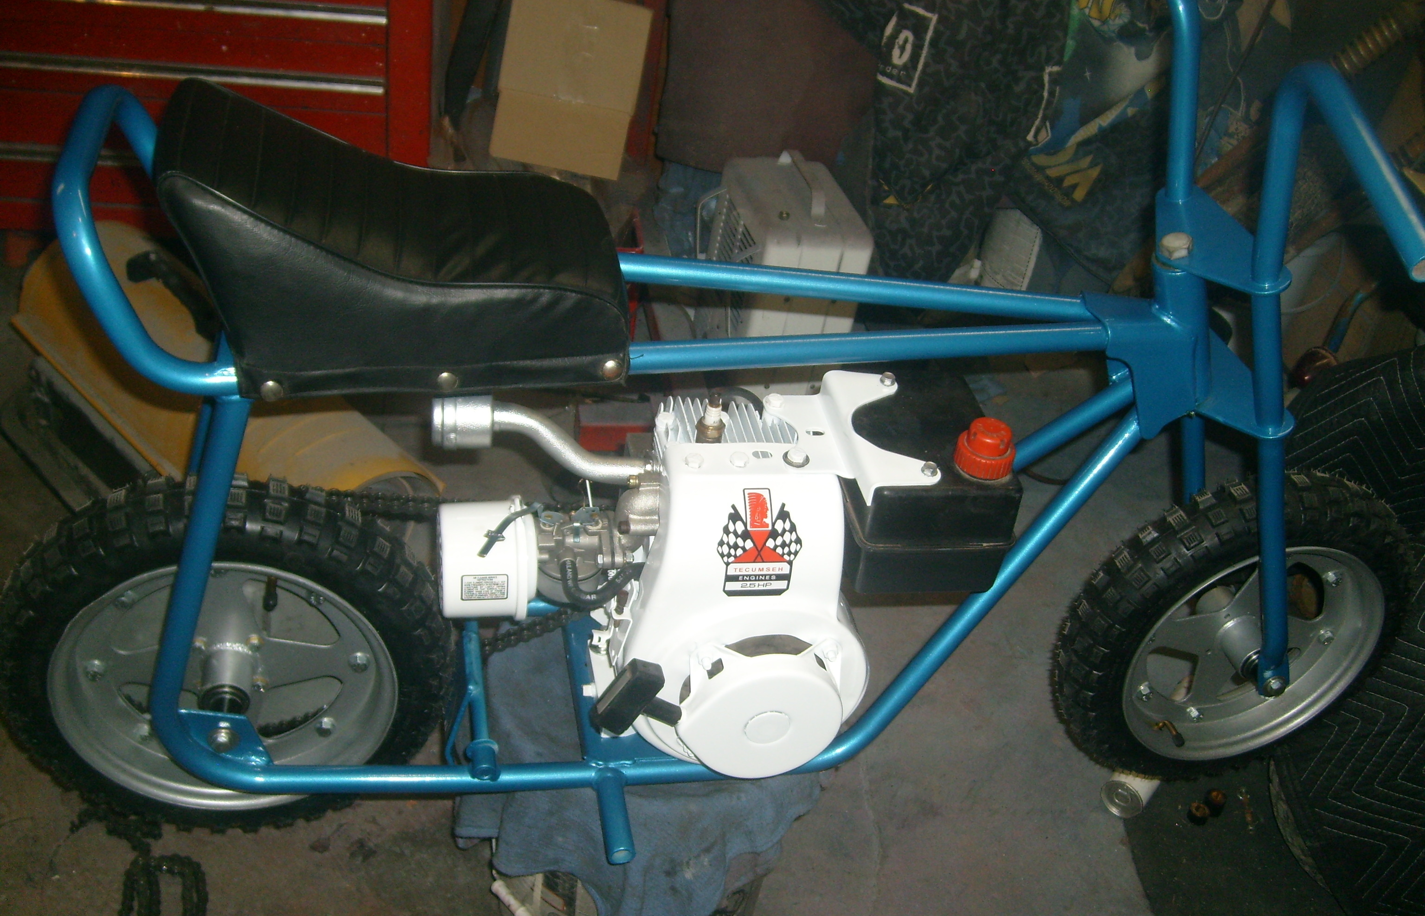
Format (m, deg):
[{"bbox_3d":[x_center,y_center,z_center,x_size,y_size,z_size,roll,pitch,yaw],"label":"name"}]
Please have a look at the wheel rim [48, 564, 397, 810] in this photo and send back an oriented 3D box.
[{"bbox_3d":[-0.417,0.182,1.255,0.278,0.278,0.080,1,33,-12],"label":"wheel rim"}]

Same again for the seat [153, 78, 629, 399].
[{"bbox_3d":[-0.231,-0.168,1.096,0.329,0.175,0.206,1,33,-12],"label":"seat"}]

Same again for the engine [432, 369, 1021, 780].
[{"bbox_3d":[0.005,0.100,1.284,0.505,0.318,0.278,1,33,-12],"label":"engine"}]

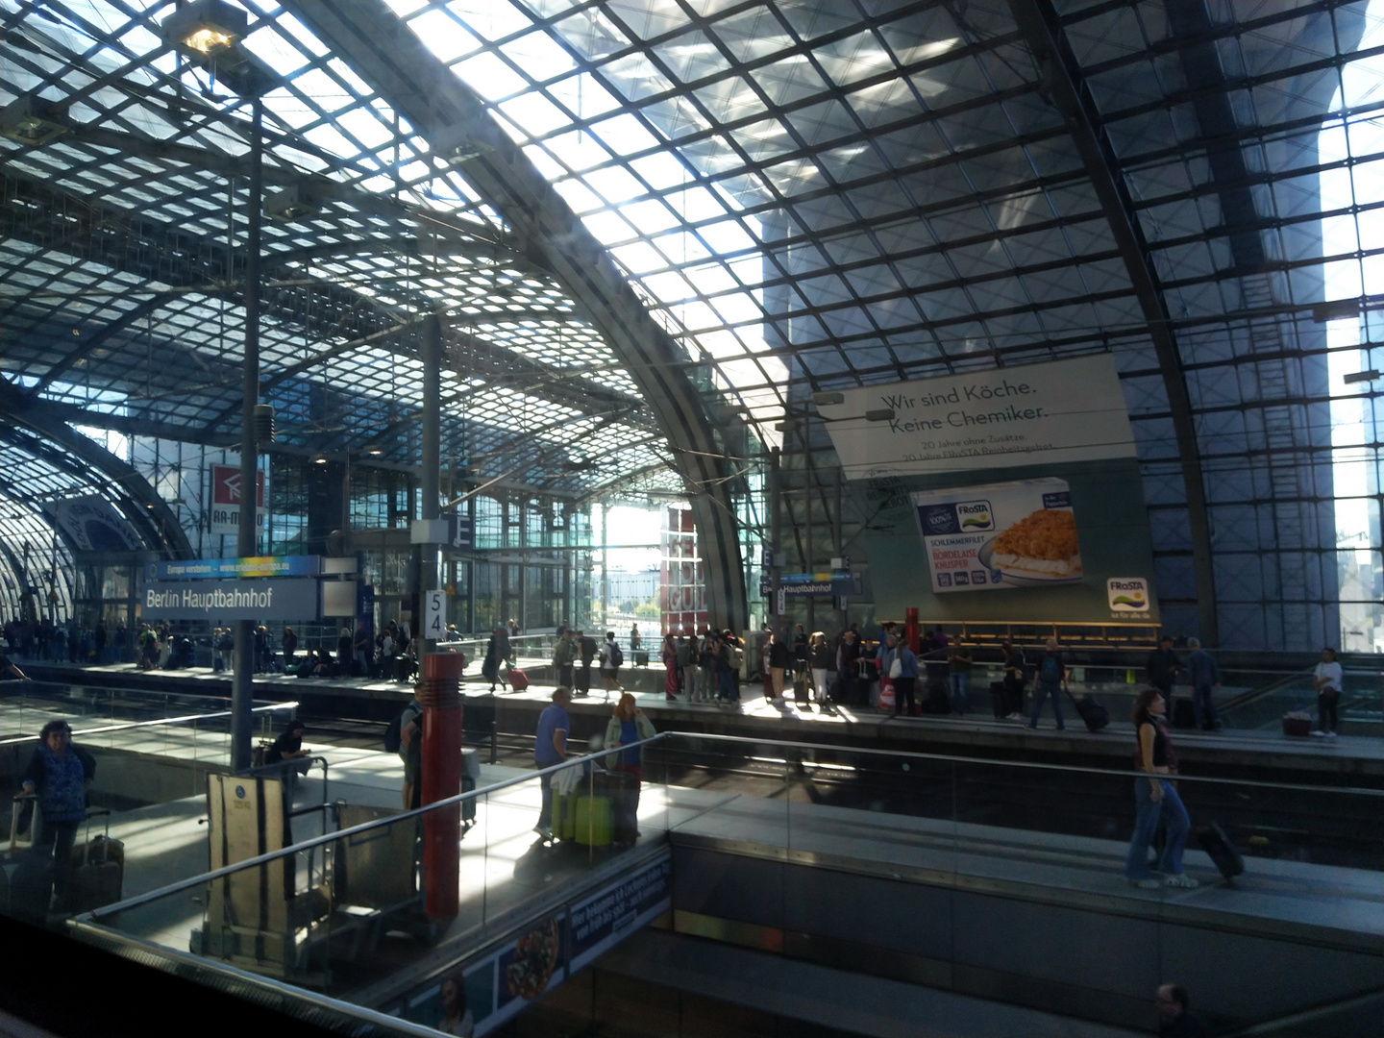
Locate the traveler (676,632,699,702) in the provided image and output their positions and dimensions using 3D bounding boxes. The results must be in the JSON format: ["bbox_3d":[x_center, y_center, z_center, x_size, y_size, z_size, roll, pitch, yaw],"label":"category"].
[{"bbox_3d":[-0.076,3.809,25.543,0.580,1.675,0.500,3,-6,-44],"label":"traveler"}]

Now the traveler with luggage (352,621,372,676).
[{"bbox_3d":[-10.996,4.347,33.532,0.460,1.798,0.500,2,-5,-28],"label":"traveler with luggage"}]

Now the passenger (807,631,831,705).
[{"bbox_3d":[3.106,3.643,24.435,0.500,1.726,0.380,1,-4,-22],"label":"passenger"}]

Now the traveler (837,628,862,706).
[{"bbox_3d":[3.841,3.634,24.582,0.580,1.755,0.400,0,-4,2],"label":"traveler"}]

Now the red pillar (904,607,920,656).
[{"bbox_3d":[5.709,3.464,25.784,0.350,2.280,0.350,2,-5,-33],"label":"red pillar"}]

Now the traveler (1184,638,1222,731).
[{"bbox_3d":[10.193,3.274,19.971,0.560,1.749,0.420,0,-4,2],"label":"traveler"}]

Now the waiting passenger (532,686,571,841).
[{"bbox_3d":[-1.605,2.777,11.479,0.480,1.689,0.480,0,-4,-10],"label":"waiting passenger"}]

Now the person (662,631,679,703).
[{"bbox_3d":[-0.584,3.759,25.546,0.420,1.695,0.420,0,-4,2],"label":"person"}]

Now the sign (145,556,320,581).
[{"bbox_3d":[-4.823,0.517,10.369,2.780,0.185,0.080,-3,-5,30],"label":"sign"}]

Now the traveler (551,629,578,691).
[{"bbox_3d":[-3.448,3.869,27.028,0.620,1.718,0.480,0,-4,-5],"label":"traveler"}]

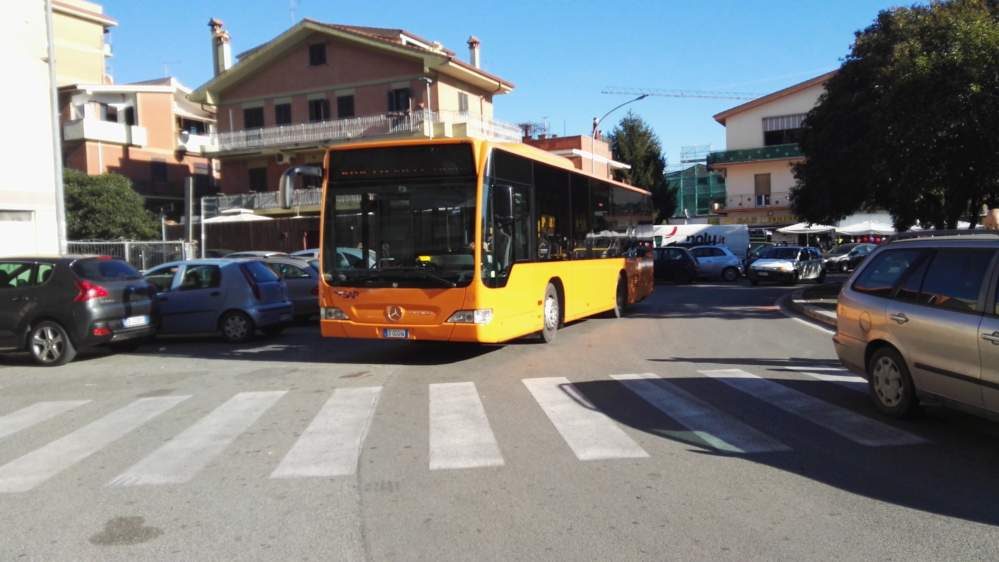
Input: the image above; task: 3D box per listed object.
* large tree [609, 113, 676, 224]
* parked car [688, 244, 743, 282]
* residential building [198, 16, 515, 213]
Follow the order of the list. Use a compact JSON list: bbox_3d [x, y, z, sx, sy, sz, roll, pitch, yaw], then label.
[{"bbox_3d":[9.563,-6.546,53.740,6.200,11.200,6.200,-2,2,0],"label":"large tree"},{"bbox_3d":[8.771,-0.676,32.800,3.650,1.500,1.650,-2,2,-6],"label":"parked car"},{"bbox_3d":[-7.100,-5.970,37.600,14.200,12.600,8.600,-1,2,23],"label":"residential building"}]

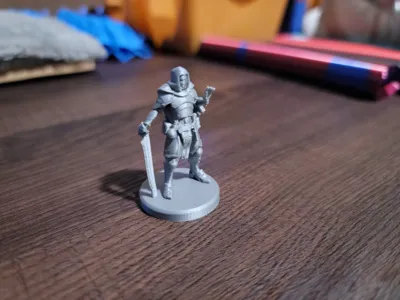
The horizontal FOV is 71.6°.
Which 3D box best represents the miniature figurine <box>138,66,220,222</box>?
[{"bbox_3d":[-0.007,-0.003,0.082,0.026,0.041,0.026,-16,31,-28],"label":"miniature figurine"}]

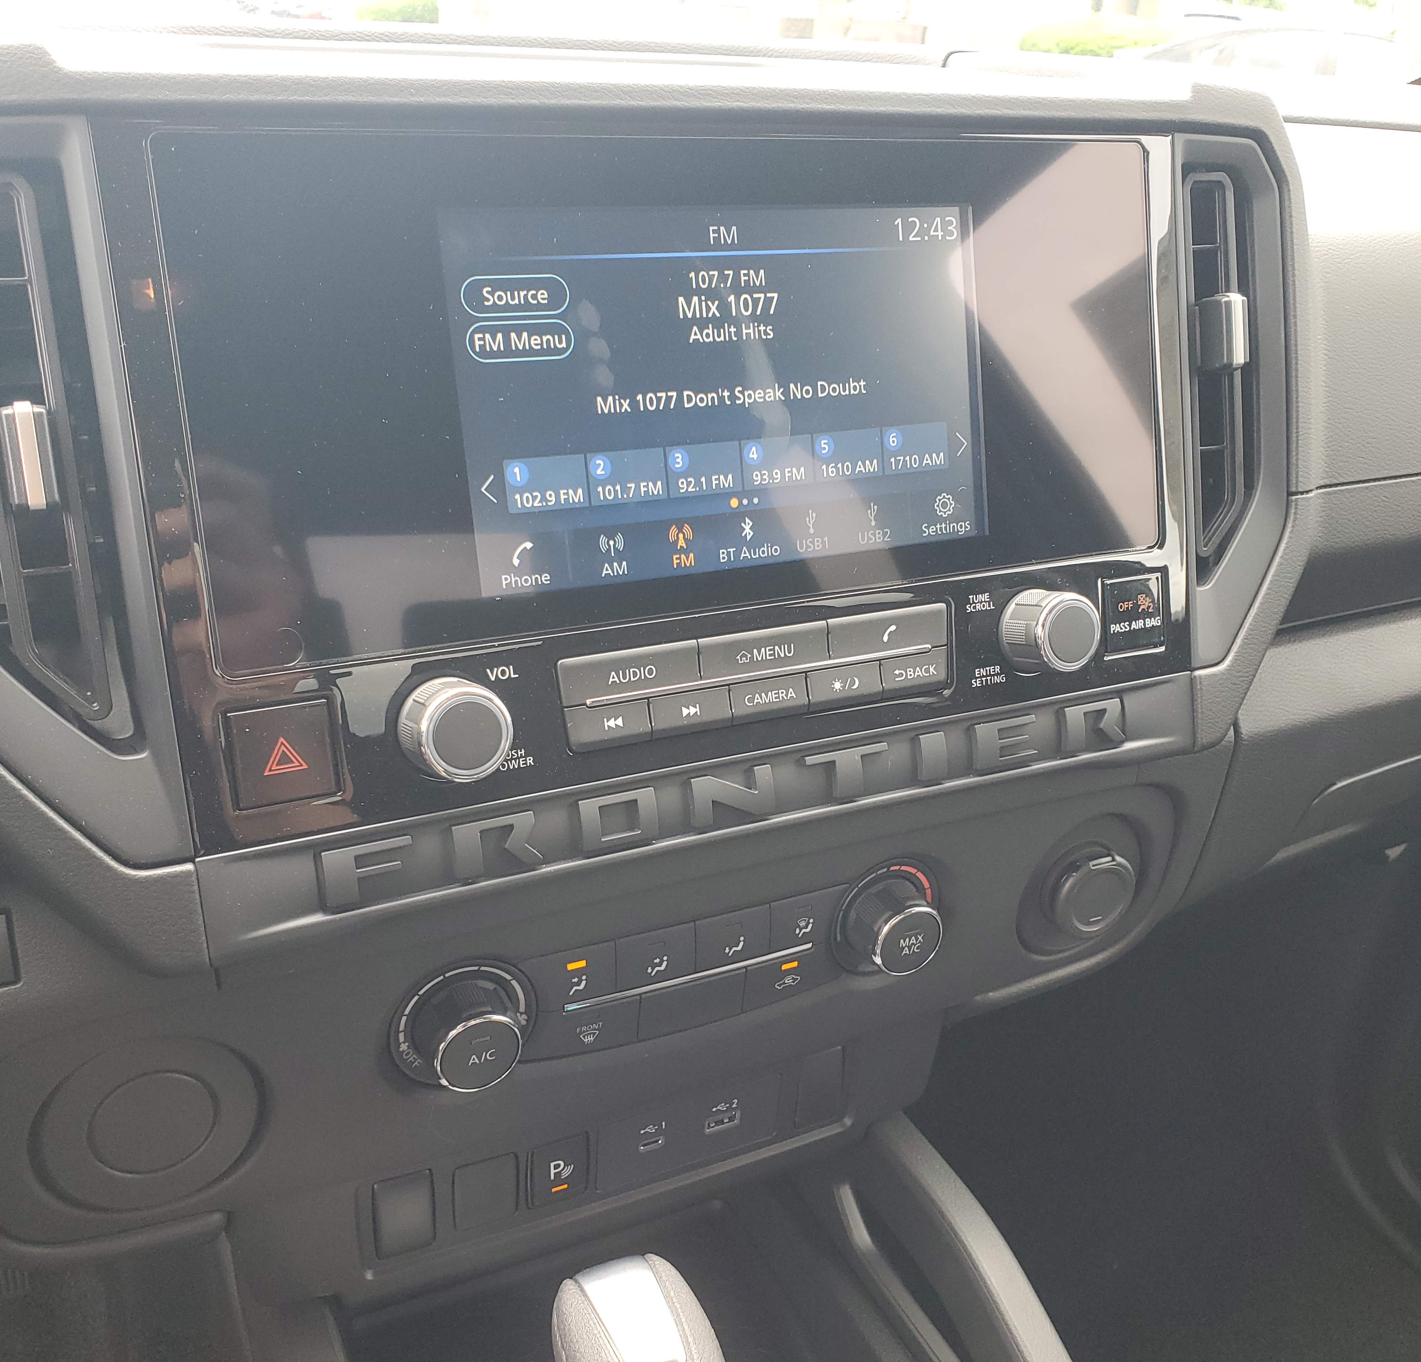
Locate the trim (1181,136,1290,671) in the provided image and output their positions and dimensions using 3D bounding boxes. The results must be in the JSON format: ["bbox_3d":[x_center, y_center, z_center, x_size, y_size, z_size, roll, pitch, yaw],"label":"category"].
[{"bbox_3d":[0.190,-0.101,0.512,0.053,0.192,0.025,-9,11,-23],"label":"trim"}]

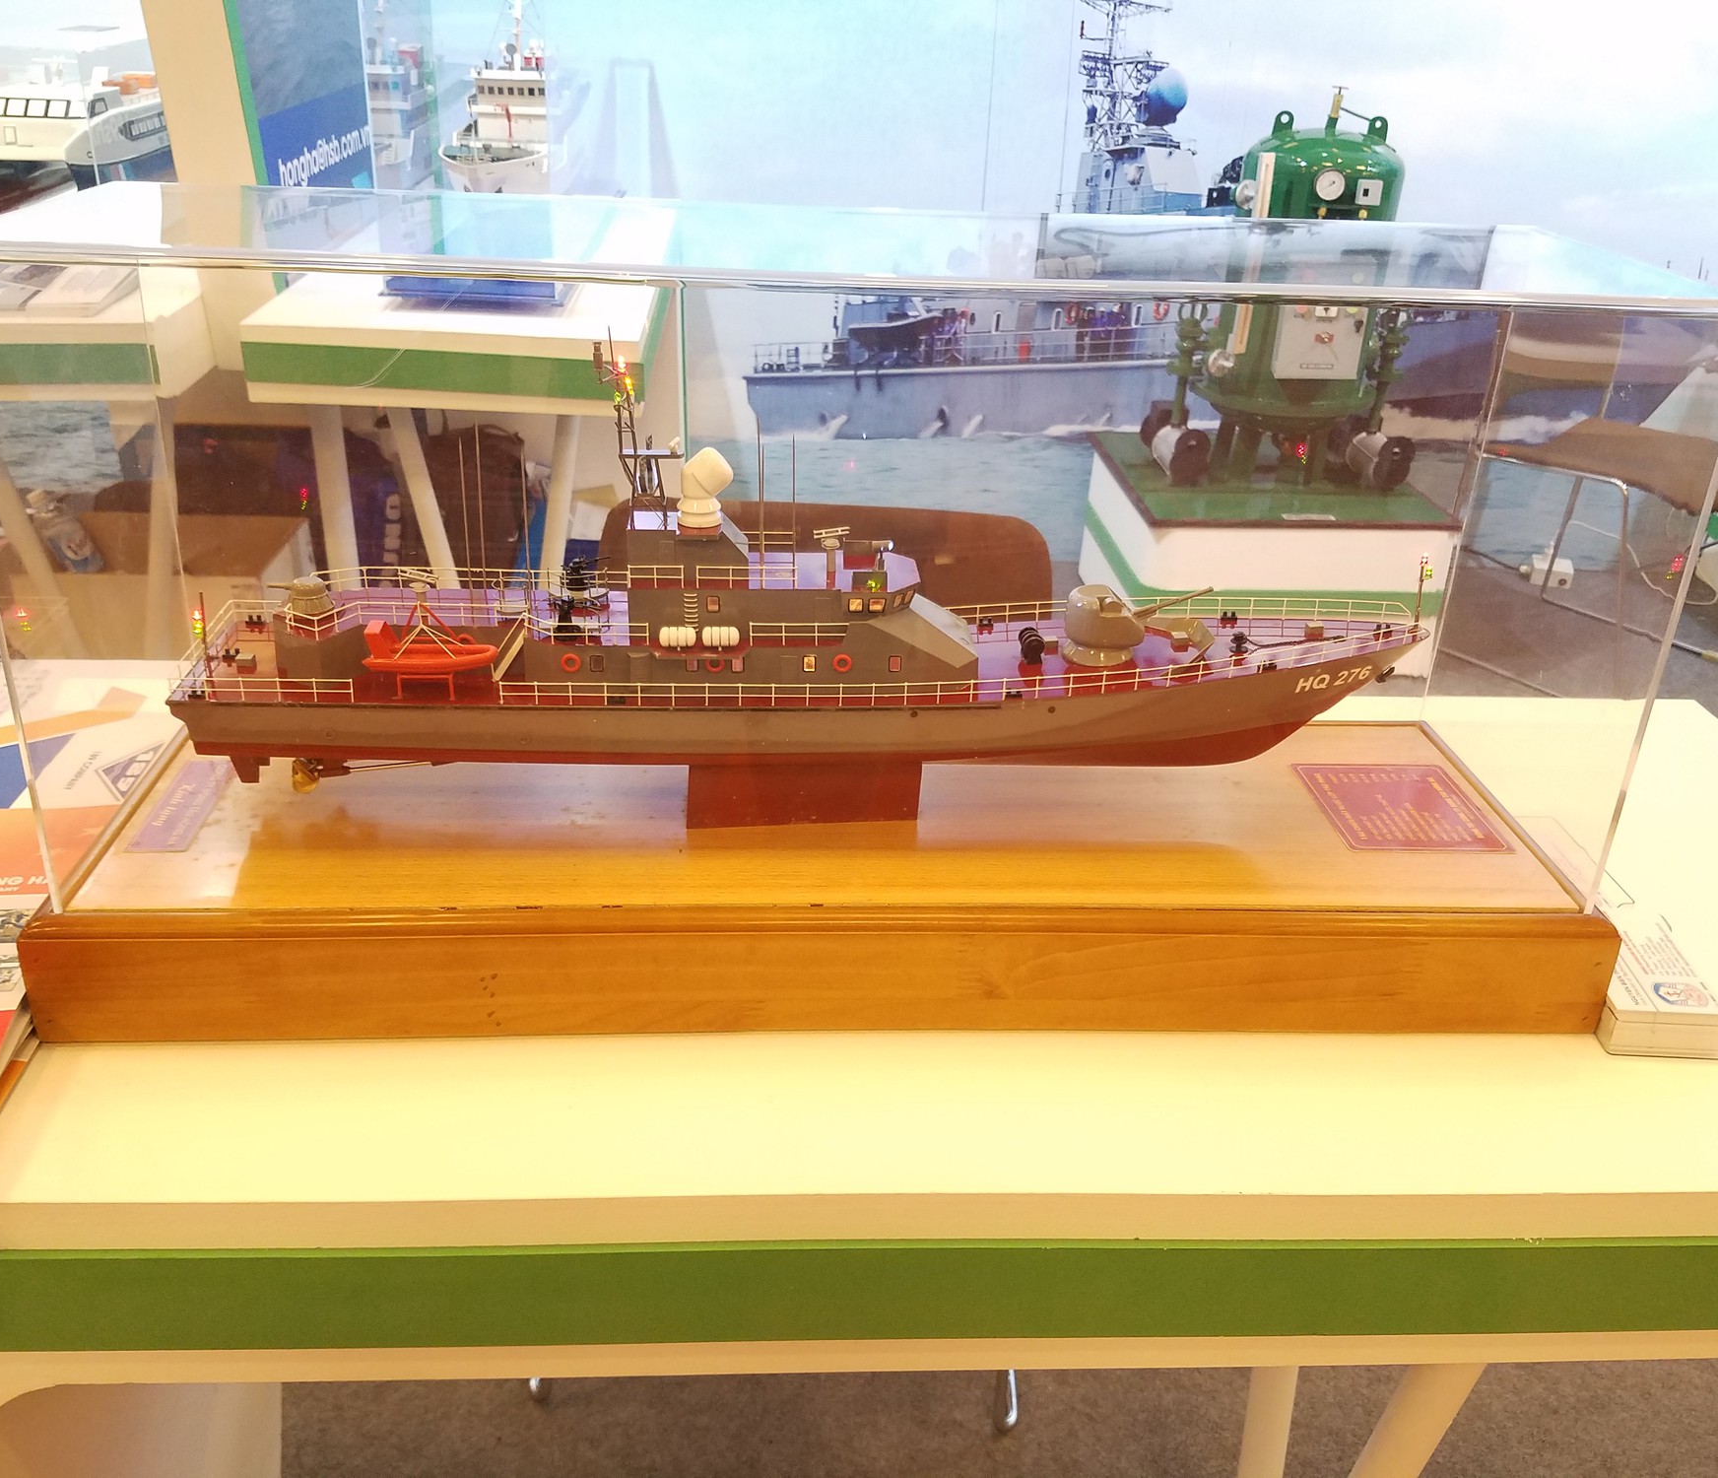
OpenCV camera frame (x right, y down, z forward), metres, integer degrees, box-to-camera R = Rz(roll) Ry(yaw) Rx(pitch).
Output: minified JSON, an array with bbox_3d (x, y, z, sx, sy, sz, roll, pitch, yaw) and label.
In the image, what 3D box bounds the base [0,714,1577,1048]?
[{"bbox_3d":[-0.010,0.062,0.789,0.735,0.063,0.229,1,26,-5],"label":"base"}]

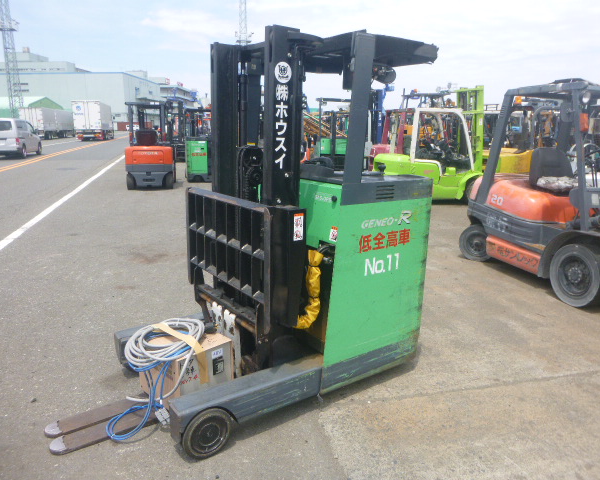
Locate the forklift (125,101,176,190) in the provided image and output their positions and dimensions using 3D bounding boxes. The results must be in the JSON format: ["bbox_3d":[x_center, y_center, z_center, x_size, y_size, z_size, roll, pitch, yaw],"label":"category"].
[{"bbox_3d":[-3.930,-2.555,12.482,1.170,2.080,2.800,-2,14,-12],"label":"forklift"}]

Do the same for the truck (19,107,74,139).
[{"bbox_3d":[-32.564,-15.088,59.718,2.450,3.650,15.300,-3,14,-15],"label":"truck"}]

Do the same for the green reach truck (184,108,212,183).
[{"bbox_3d":[-2.852,-2.835,13.738,1.090,2.070,2.100,-3,14,-15],"label":"green reach truck"}]

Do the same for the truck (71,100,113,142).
[{"bbox_3d":[-21.636,-12.617,48.996,2.490,3.750,11.000,-3,14,-15],"label":"truck"}]

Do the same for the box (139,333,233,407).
[{"bbox_3d":[-0.660,0.729,2.680,0.390,0.330,0.357,13,18,40],"label":"box"}]

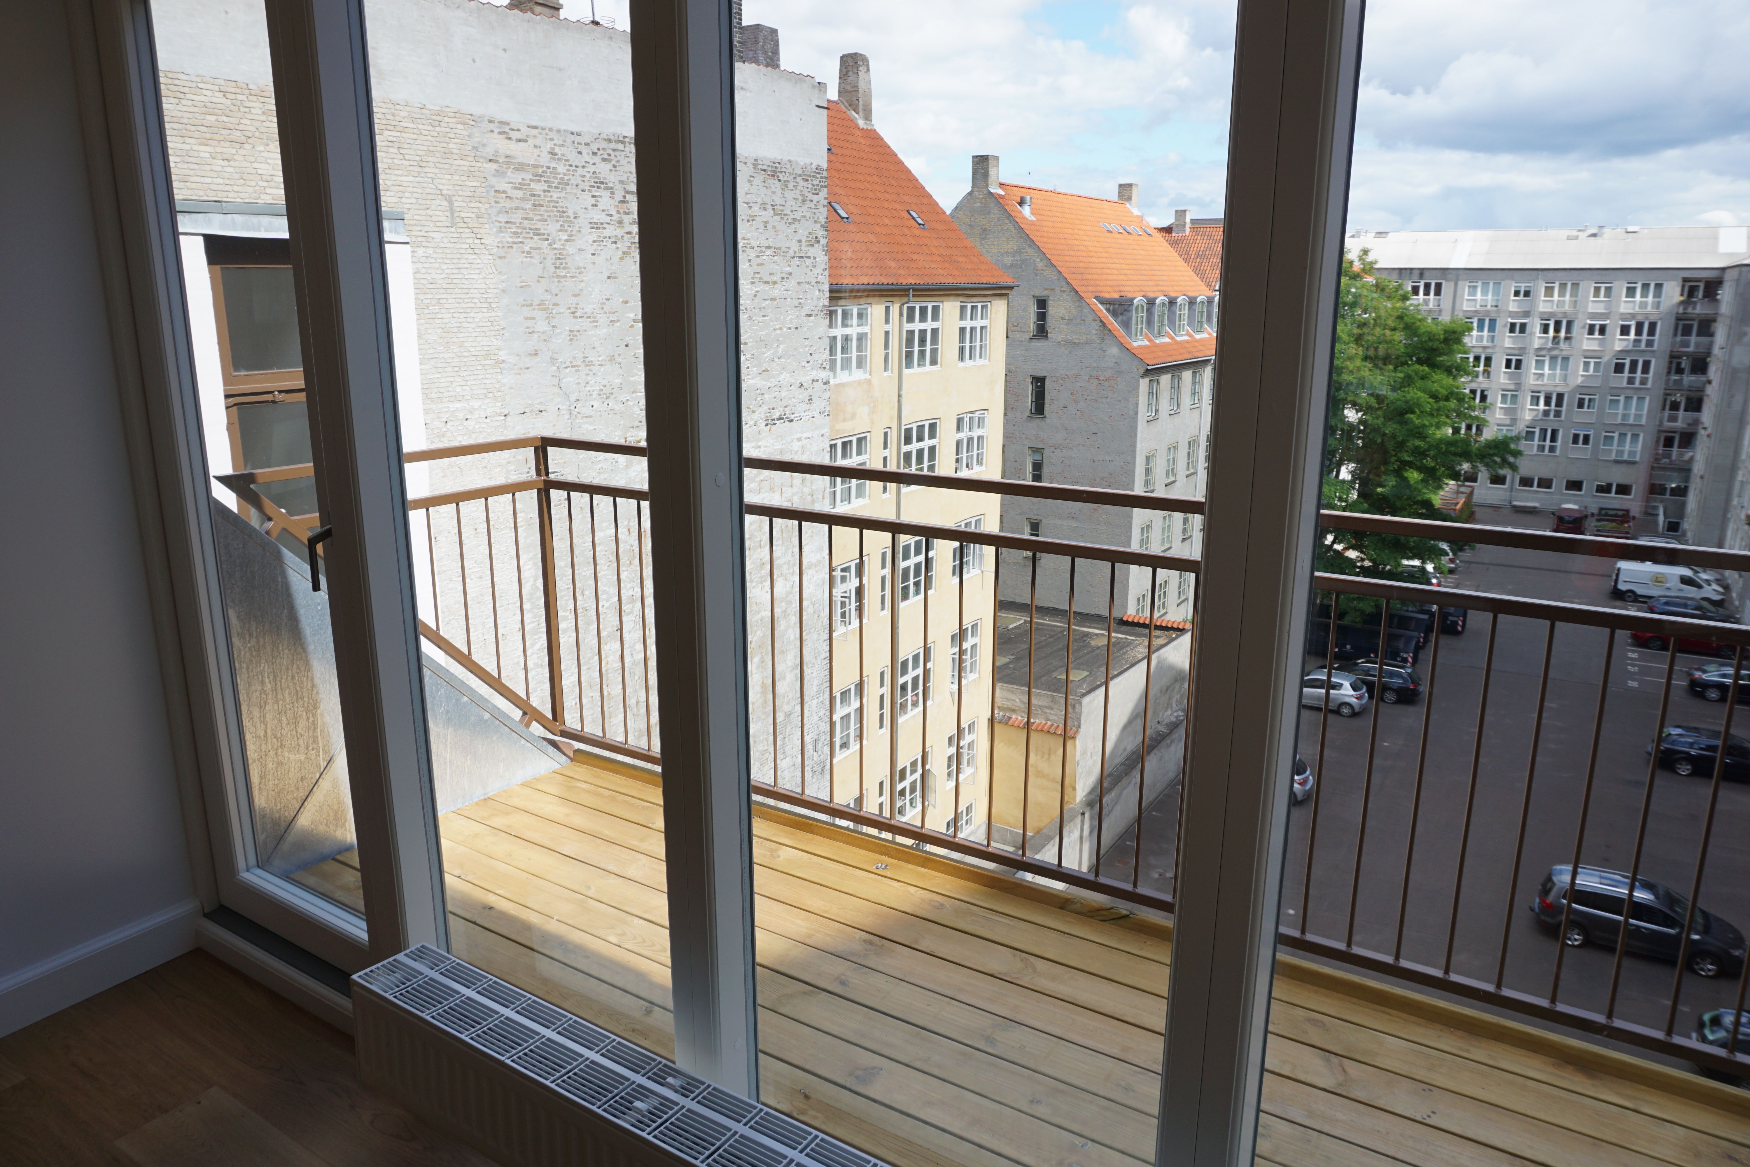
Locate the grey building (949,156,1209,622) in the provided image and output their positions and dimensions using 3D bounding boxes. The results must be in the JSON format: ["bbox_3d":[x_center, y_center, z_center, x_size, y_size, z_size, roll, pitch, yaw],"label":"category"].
[{"bbox_3d":[8.271,-6.612,50.960,12.600,21.300,15.000,9,17,31],"label":"grey building"}]

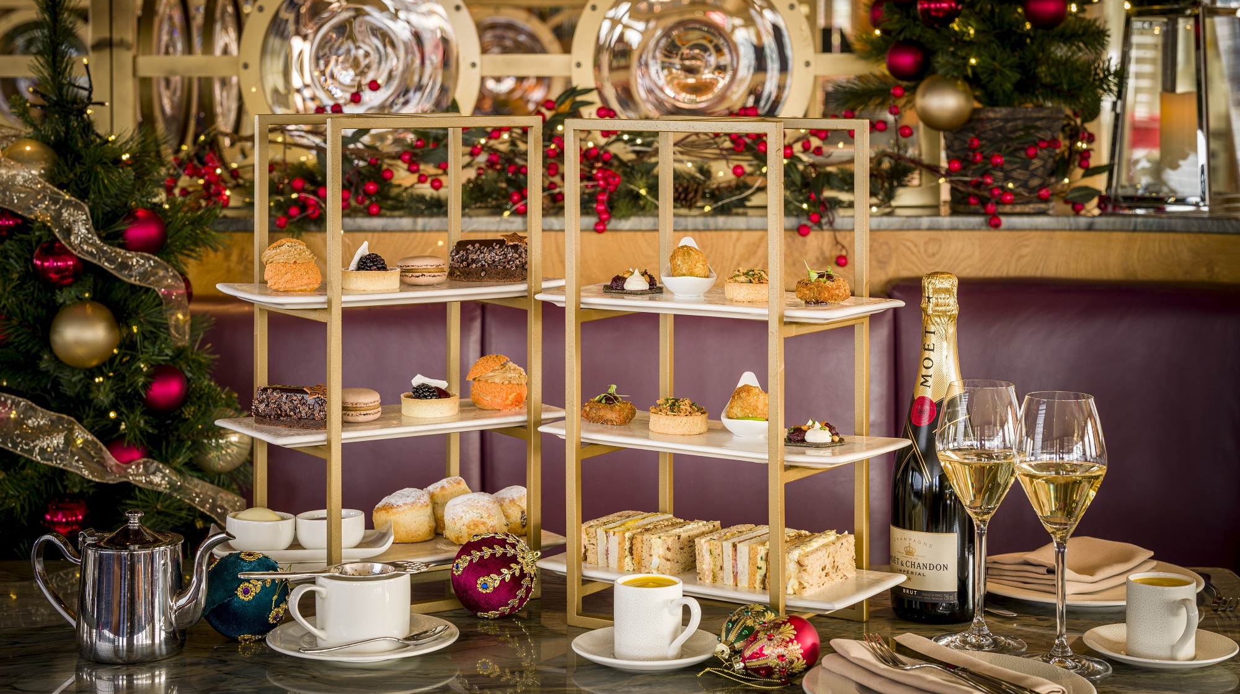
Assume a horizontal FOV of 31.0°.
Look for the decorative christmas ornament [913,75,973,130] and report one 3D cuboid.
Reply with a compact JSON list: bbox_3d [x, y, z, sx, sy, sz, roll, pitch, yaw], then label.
[{"bbox_3d":[0.408,-0.309,2.830,0.073,0.073,0.073,0,6,0],"label":"decorative christmas ornament"}]

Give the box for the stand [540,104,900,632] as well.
[{"bbox_3d":[0.092,0.025,2.022,0.312,0.459,0.162,4,8,34],"label":"stand"}]

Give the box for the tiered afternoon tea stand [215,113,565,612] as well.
[{"bbox_3d":[-0.208,0.013,2.107,0.305,0.457,0.162,-4,8,-32],"label":"tiered afternoon tea stand"}]

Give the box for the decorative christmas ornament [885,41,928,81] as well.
[{"bbox_3d":[0.373,-0.373,2.920,0.054,0.054,0.054,0,6,0],"label":"decorative christmas ornament"}]

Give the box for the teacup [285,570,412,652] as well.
[{"bbox_3d":[-0.235,0.224,1.920,0.113,0.060,0.082,-3,7,-27],"label":"teacup"}]

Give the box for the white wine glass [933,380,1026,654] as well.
[{"bbox_3d":[0.315,0.147,1.957,0.085,0.230,0.085,0,7,0],"label":"white wine glass"}]

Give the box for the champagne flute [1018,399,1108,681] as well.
[{"bbox_3d":[0.370,0.155,1.879,0.086,0.230,0.086,0,7,0],"label":"champagne flute"}]

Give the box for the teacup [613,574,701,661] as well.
[{"bbox_3d":[0.035,0.232,1.913,0.083,0.062,0.059,5,9,38],"label":"teacup"}]

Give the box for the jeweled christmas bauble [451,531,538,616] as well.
[{"bbox_3d":[-0.113,0.210,2.074,0.090,0.080,0.080,-25,0,20],"label":"jeweled christmas bauble"}]

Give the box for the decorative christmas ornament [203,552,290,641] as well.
[{"bbox_3d":[-0.328,0.219,1.971,0.076,0.076,0.076,0,6,0],"label":"decorative christmas ornament"}]

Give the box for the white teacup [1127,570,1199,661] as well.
[{"bbox_3d":[0.464,0.232,1.898,0.059,0.062,0.083,-2,7,-16],"label":"white teacup"}]

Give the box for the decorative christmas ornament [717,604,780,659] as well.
[{"bbox_3d":[0.111,0.243,1.887,0.067,0.052,0.052,-27,9,-3],"label":"decorative christmas ornament"}]

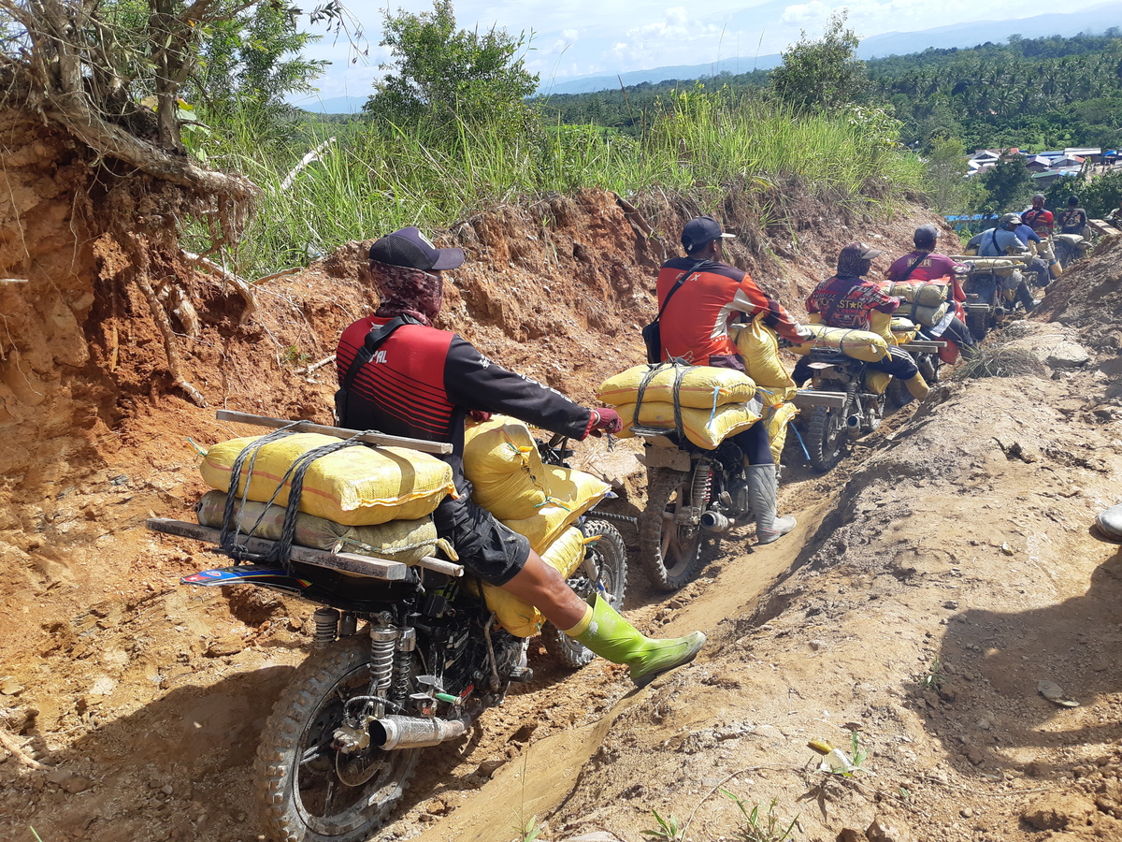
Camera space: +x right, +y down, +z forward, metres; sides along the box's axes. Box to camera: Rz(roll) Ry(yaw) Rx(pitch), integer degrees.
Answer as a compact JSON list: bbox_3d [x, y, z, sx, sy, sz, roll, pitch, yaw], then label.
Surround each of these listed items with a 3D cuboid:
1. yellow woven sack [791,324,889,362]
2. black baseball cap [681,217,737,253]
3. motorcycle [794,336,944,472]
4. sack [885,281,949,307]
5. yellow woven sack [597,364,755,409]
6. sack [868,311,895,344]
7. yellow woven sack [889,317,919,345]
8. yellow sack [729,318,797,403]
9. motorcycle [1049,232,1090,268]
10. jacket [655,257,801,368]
[{"bbox_3d":[2.004,-0.560,6.050,0.700,0.200,0.340,11,24,31],"label":"yellow woven sack"},{"bbox_3d":[0.746,-0.945,4.270,0.270,0.150,0.180,-12,23,-26],"label":"black baseball cap"},{"bbox_3d":[2.351,-0.247,6.701,0.750,1.080,1.920,12,18,33],"label":"motorcycle"},{"bbox_3d":[3.234,-1.158,7.700,0.640,0.180,0.360,10,23,28],"label":"sack"},{"bbox_3d":[0.562,-0.171,4.100,0.700,0.170,0.380,8,22,23],"label":"yellow woven sack"},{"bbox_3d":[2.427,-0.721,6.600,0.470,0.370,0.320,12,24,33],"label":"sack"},{"bbox_3d":[2.803,-0.744,6.950,0.480,0.240,0.380,12,24,33],"label":"yellow woven sack"},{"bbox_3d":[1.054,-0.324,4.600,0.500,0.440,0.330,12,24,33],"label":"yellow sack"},{"bbox_3d":[8.856,-2.711,14.500,0.750,1.050,1.900,13,21,33],"label":"motorcycle"},{"bbox_3d":[0.846,-0.557,4.420,0.600,0.560,0.550,13,25,34],"label":"jacket"}]

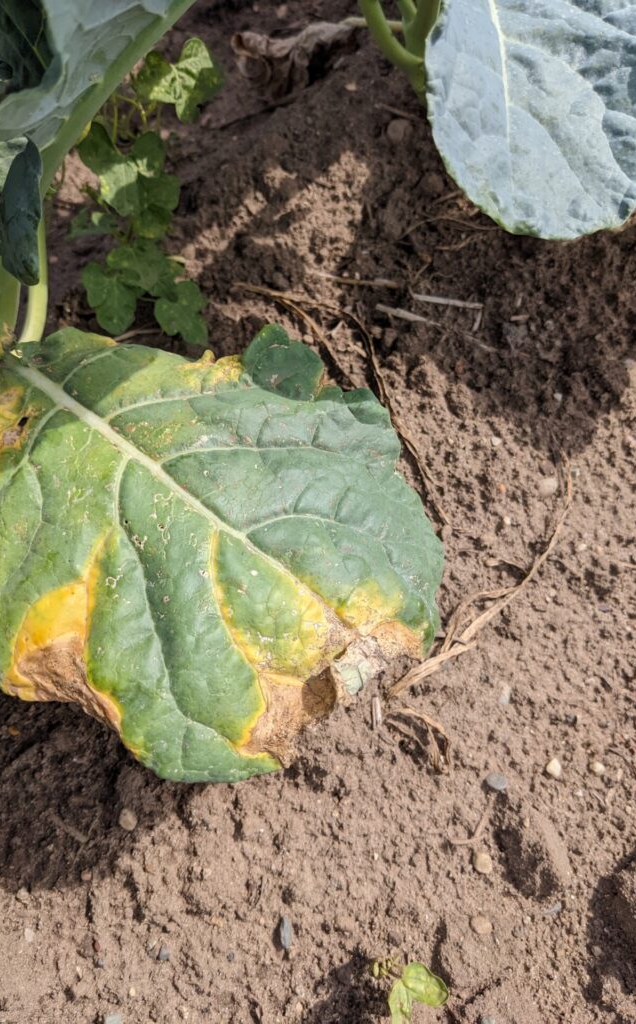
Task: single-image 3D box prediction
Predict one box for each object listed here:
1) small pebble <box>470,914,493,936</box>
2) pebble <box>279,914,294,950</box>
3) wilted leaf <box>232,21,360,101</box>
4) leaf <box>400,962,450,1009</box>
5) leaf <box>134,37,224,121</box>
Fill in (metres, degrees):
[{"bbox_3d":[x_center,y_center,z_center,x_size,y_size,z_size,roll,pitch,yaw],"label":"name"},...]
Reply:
[{"bbox_3d":[0.091,0.230,0.444,0.012,0.008,0.011,0,65,0],"label":"small pebble"},{"bbox_3d":[-0.016,0.215,0.408,0.007,0.006,0.017,-3,55,-2],"label":"pebble"},{"bbox_3d":[-0.020,-0.413,0.730,0.113,0.042,0.055,-8,65,-4],"label":"wilted leaf"},{"bbox_3d":[0.056,0.248,0.418,0.028,0.009,0.018,29,68,13],"label":"leaf"},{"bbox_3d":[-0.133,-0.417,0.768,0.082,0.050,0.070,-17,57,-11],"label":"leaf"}]

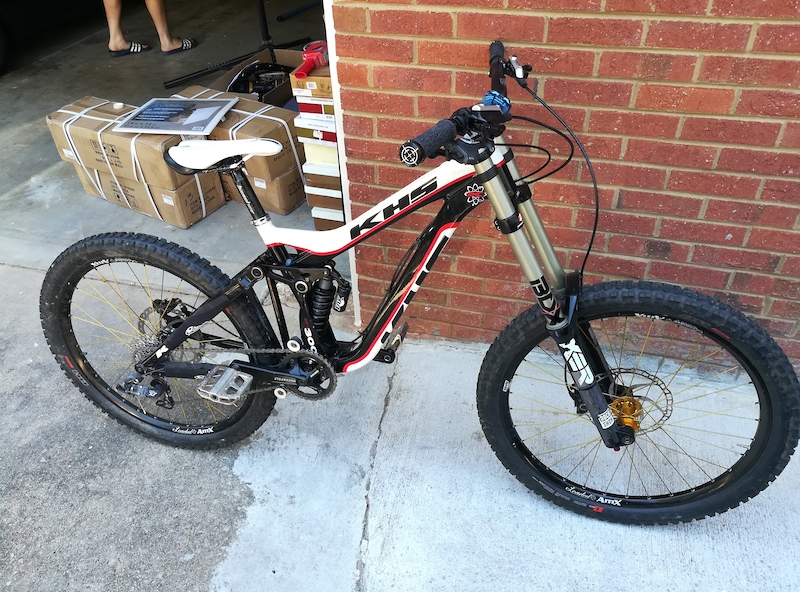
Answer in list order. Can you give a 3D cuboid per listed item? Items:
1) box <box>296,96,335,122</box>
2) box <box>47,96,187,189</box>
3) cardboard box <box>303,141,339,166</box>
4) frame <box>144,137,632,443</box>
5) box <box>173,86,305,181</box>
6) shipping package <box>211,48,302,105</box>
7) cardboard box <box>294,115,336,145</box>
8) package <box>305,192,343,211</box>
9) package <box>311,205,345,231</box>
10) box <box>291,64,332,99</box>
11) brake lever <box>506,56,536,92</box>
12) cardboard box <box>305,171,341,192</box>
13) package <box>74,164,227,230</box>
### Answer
[{"bbox_3d":[-0.252,-0.788,2.366,0.195,0.088,0.290,9,39,13],"label":"box"},{"bbox_3d":[-1.183,-0.683,2.662,0.700,0.201,0.264,17,41,23],"label":"box"},{"bbox_3d":[-0.240,-0.631,2.443,0.190,0.090,0.290,8,38,13],"label":"cardboard box"},{"bbox_3d":[-0.072,-0.021,1.333,1.220,0.700,0.250,6,32,12],"label":"frame"},{"bbox_3d":[-0.805,-0.749,2.786,0.690,0.205,0.290,16,42,22],"label":"box"},{"bbox_3d":[-0.814,-1.322,3.785,0.425,0.200,0.838,11,39,16],"label":"shipping package"},{"bbox_3d":[-0.277,-0.710,2.410,0.200,0.095,0.300,9,39,13],"label":"cardboard box"},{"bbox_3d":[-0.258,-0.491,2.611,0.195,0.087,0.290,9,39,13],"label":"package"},{"bbox_3d":[-0.246,-0.394,2.664,0.195,0.105,0.290,9,39,13],"label":"package"},{"bbox_3d":[-0.266,-0.836,2.281,0.205,0.076,0.270,7,38,11],"label":"box"},{"bbox_3d":[0.254,-0.462,1.257,0.060,0.055,0.140,6,32,12],"label":"brake lever"},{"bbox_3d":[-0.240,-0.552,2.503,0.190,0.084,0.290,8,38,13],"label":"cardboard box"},{"bbox_3d":[-1.179,-0.531,2.820,0.690,0.175,0.255,18,42,24],"label":"package"}]

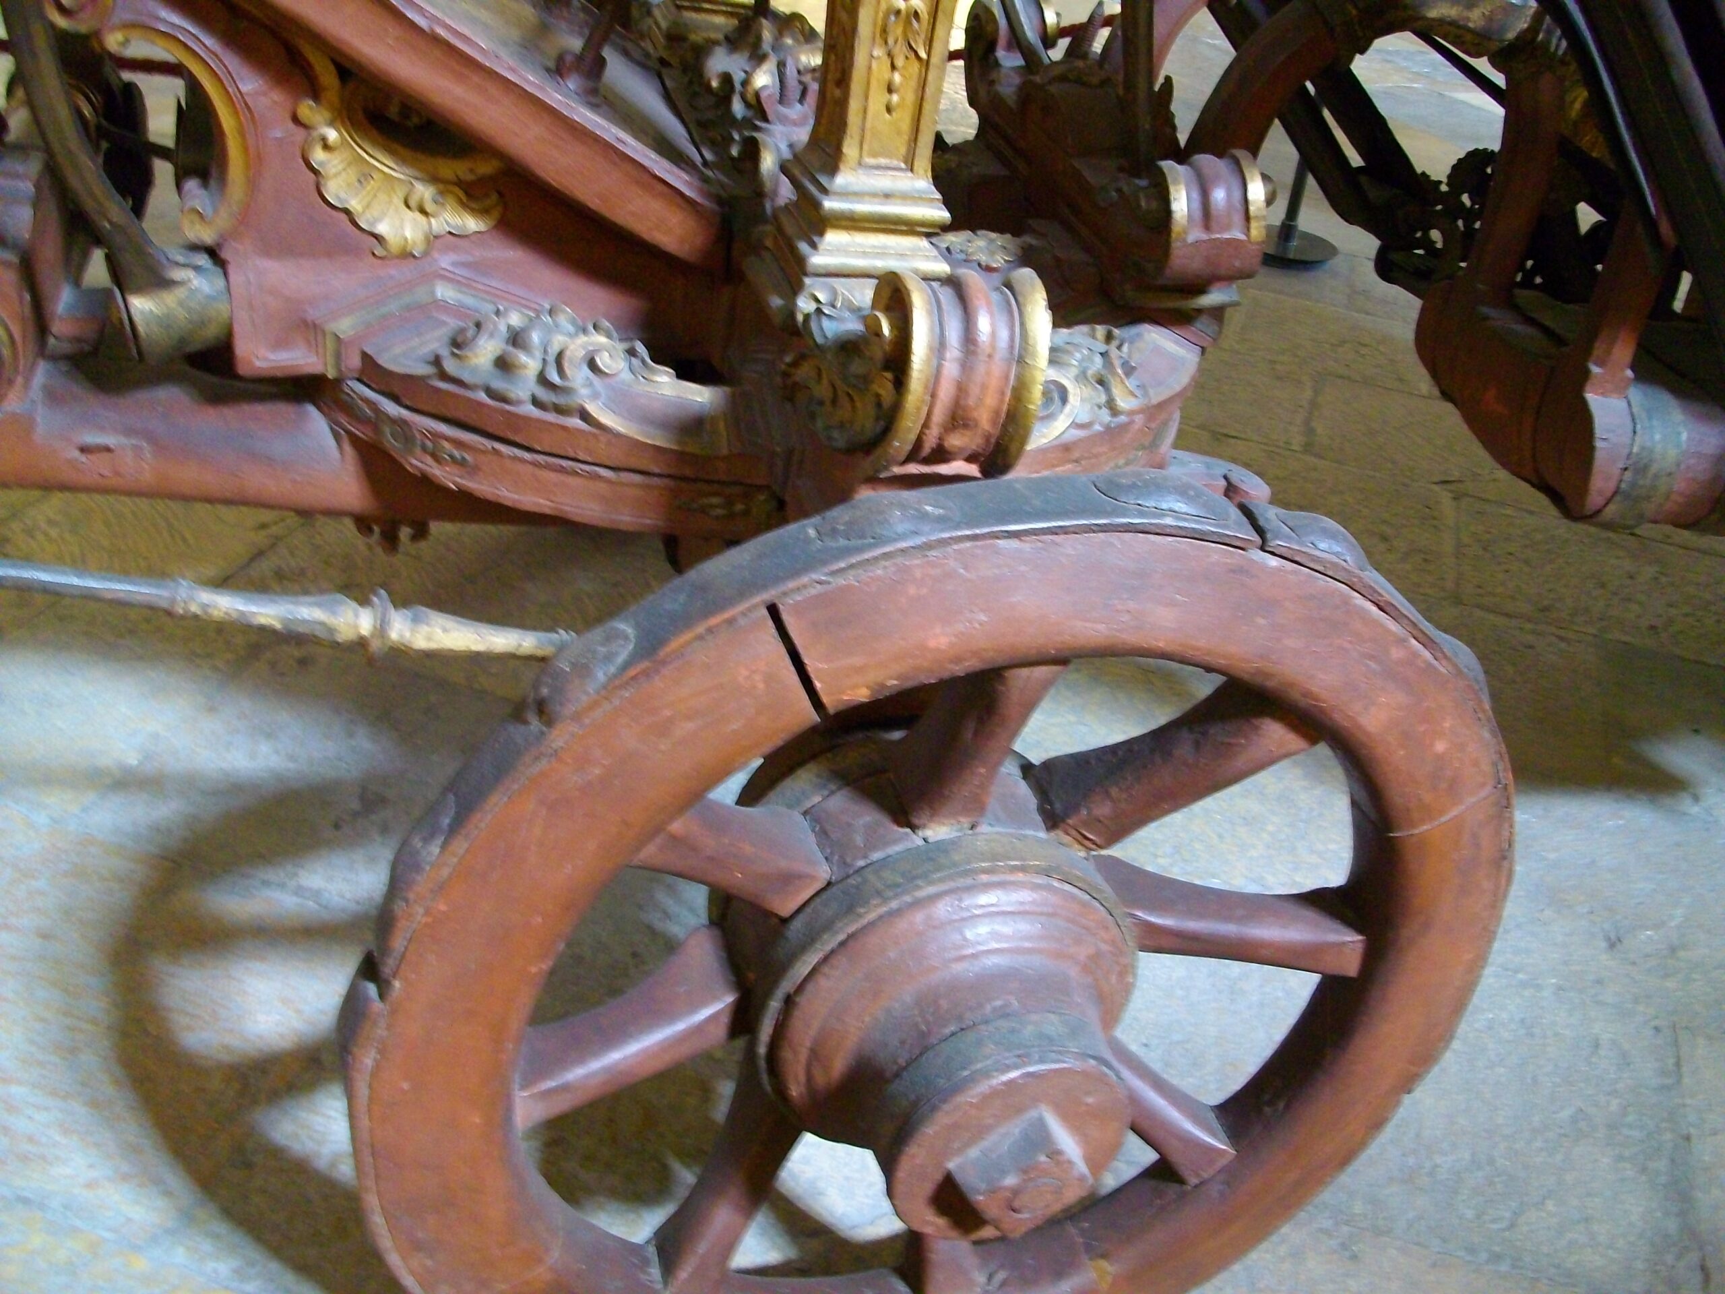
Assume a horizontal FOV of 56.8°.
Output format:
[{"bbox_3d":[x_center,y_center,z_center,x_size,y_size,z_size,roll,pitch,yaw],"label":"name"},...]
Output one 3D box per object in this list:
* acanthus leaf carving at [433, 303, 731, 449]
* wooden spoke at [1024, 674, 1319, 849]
[{"bbox_3d":[-0.265,-0.261,1.508,0.333,0.064,0.162,17,36,20],"label":"acanthus leaf carving"},{"bbox_3d":[0.259,0.101,1.334,0.047,0.227,0.061,35,35,-34],"label":"wooden spoke"}]

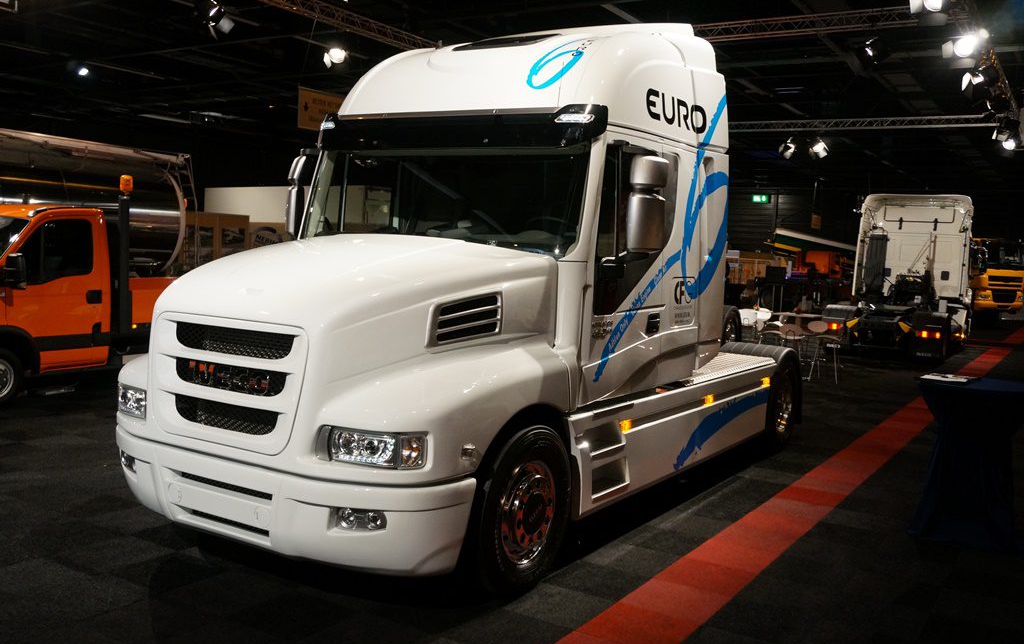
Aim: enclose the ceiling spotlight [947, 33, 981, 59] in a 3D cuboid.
[{"bbox_3d":[7.062,-4.300,13.745,0.380,0.380,0.400,-27,22,-36],"label":"ceiling spotlight"}]

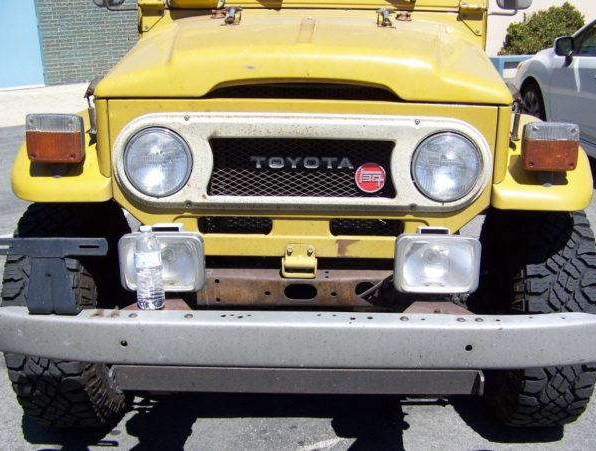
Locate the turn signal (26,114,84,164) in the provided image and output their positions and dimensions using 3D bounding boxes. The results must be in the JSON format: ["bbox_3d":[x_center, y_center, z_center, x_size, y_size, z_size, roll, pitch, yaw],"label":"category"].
[{"bbox_3d":[-0.660,-0.245,1.724,0.142,0.127,0.065,1,17,1],"label":"turn signal"}]

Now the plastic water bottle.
[{"bbox_3d":[-0.357,0.103,1.486,0.065,0.205,0.065,1,17,1],"label":"plastic water bottle"}]

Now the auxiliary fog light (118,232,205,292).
[{"bbox_3d":[-0.349,0.082,1.652,0.210,0.146,0.090,1,17,1],"label":"auxiliary fog light"}]

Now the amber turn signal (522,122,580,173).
[{"bbox_3d":[0.681,-0.218,1.703,0.142,0.127,0.065,1,17,1],"label":"amber turn signal"}]

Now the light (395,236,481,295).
[{"bbox_3d":[0.359,0.086,1.638,0.210,0.146,0.090,1,17,1],"label":"light"}]

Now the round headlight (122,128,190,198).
[{"bbox_3d":[-0.358,-0.175,1.652,0.178,0.178,0.090,1,17,1],"label":"round headlight"}]

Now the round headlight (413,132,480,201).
[{"bbox_3d":[0.383,-0.163,1.640,0.178,0.178,0.090,1,17,1],"label":"round headlight"}]

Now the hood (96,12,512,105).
[{"bbox_3d":[0.028,-0.569,1.994,1.260,0.250,0.940,1,17,1],"label":"hood"}]

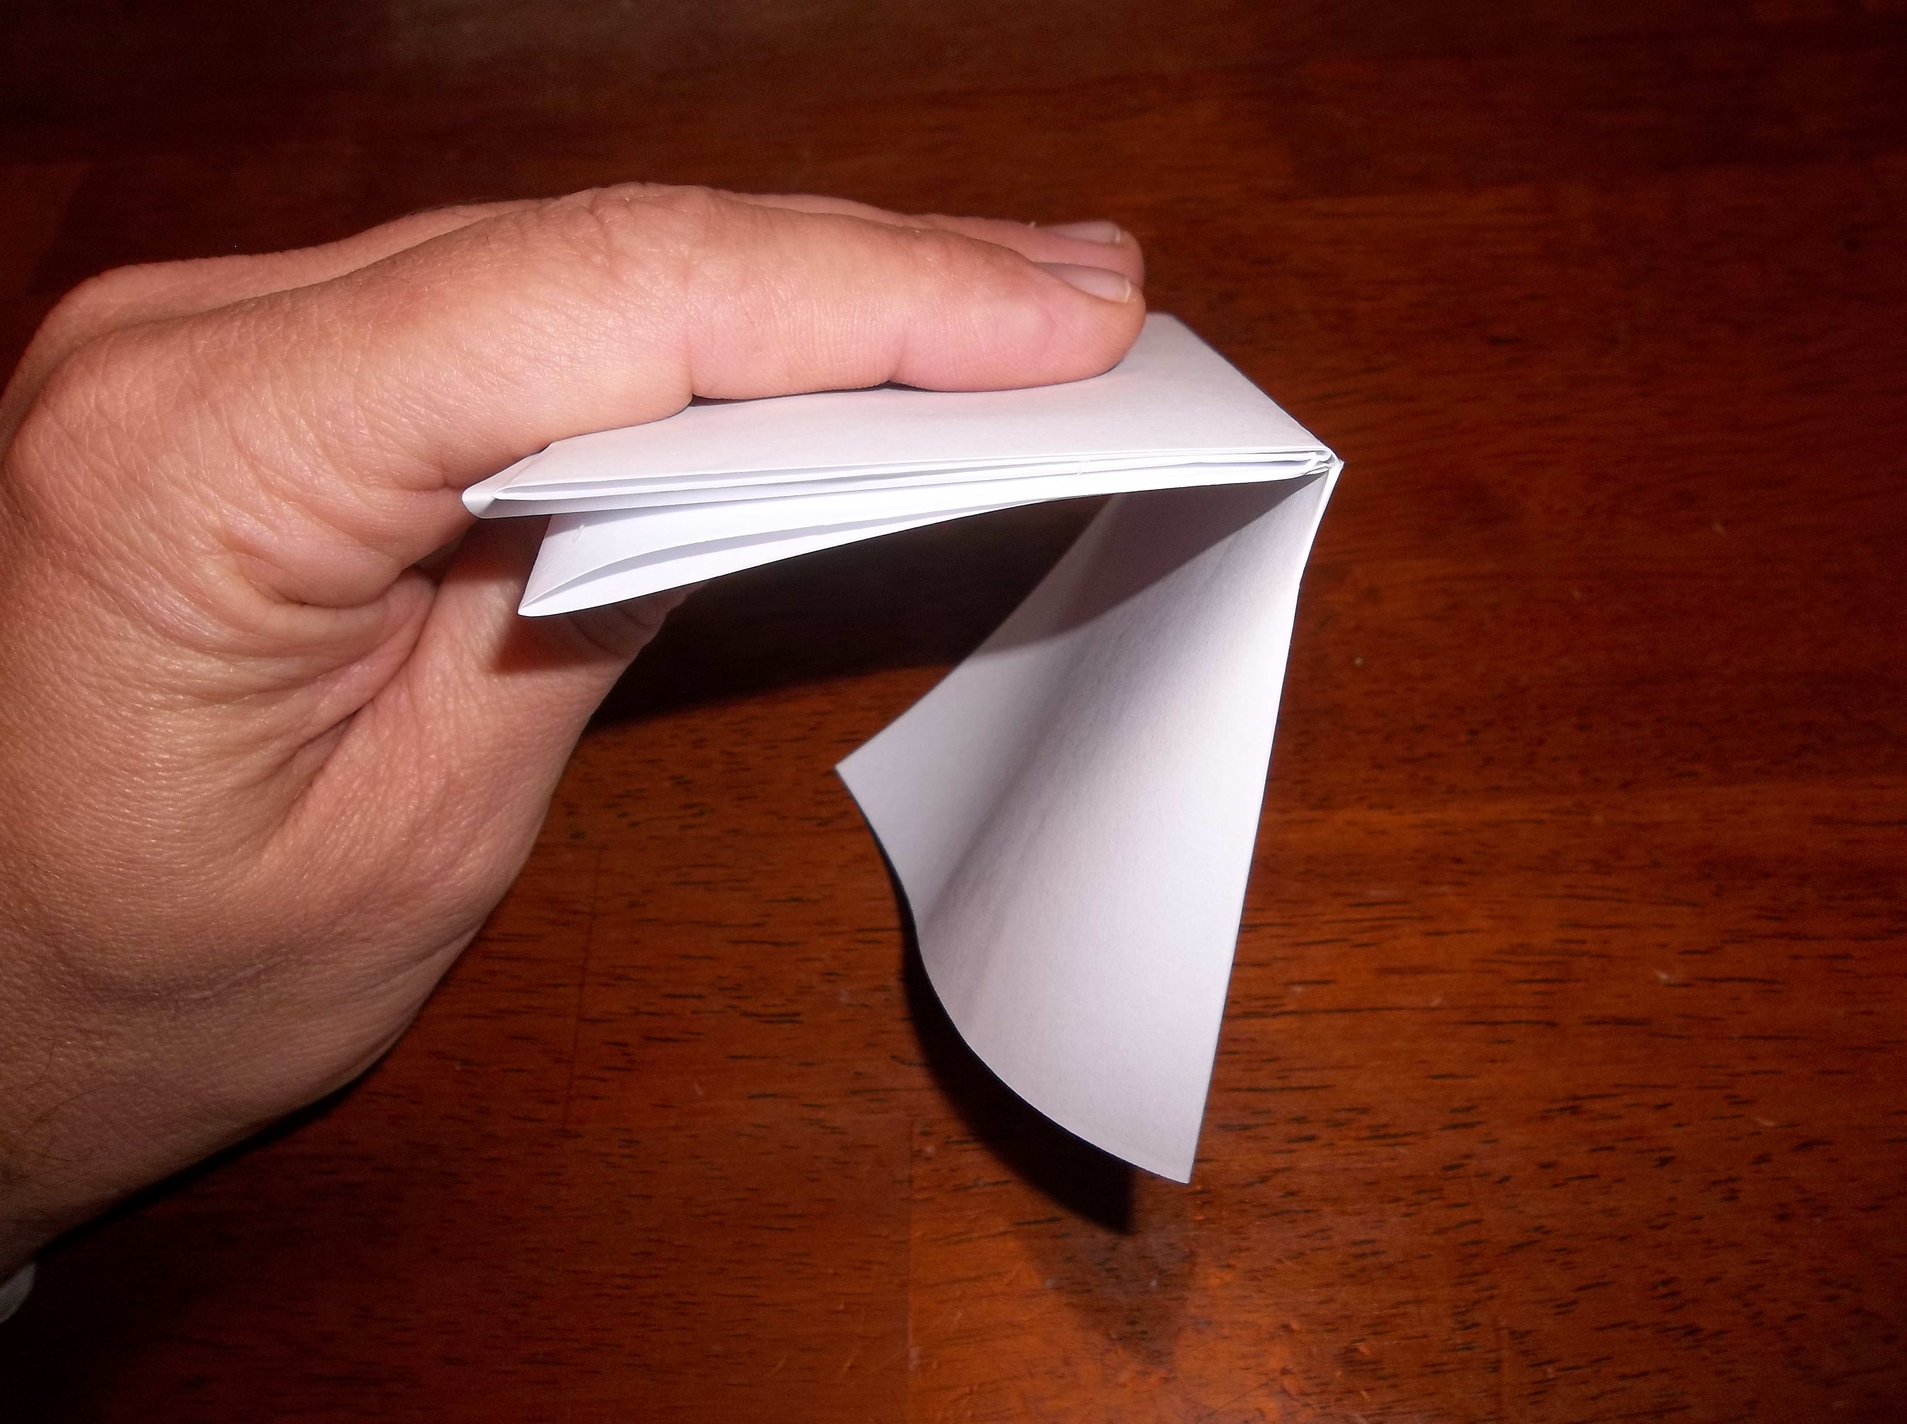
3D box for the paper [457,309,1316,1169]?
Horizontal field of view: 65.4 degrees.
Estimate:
[{"bbox_3d":[-0.005,-0.001,0.186,0.079,0.080,0.086,-3,24,-1],"label":"paper"}]

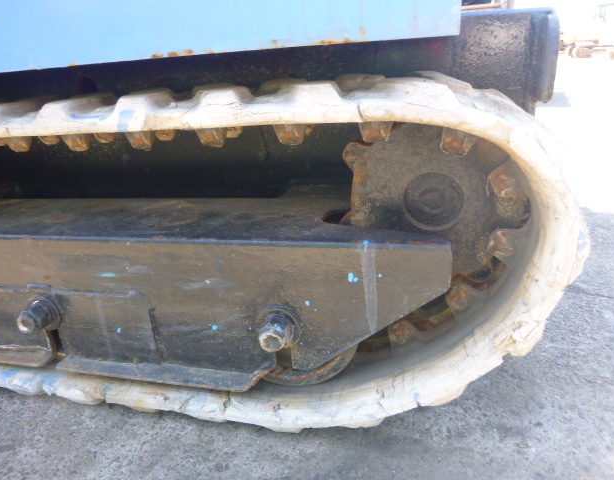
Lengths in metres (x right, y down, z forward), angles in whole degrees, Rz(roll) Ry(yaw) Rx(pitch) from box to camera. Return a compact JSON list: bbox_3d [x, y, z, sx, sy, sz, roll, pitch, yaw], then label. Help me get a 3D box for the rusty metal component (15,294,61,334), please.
[{"bbox_3d":[-0.333,0.096,0.567,0.046,0.046,0.035,1,21,13],"label":"rusty metal component"}]

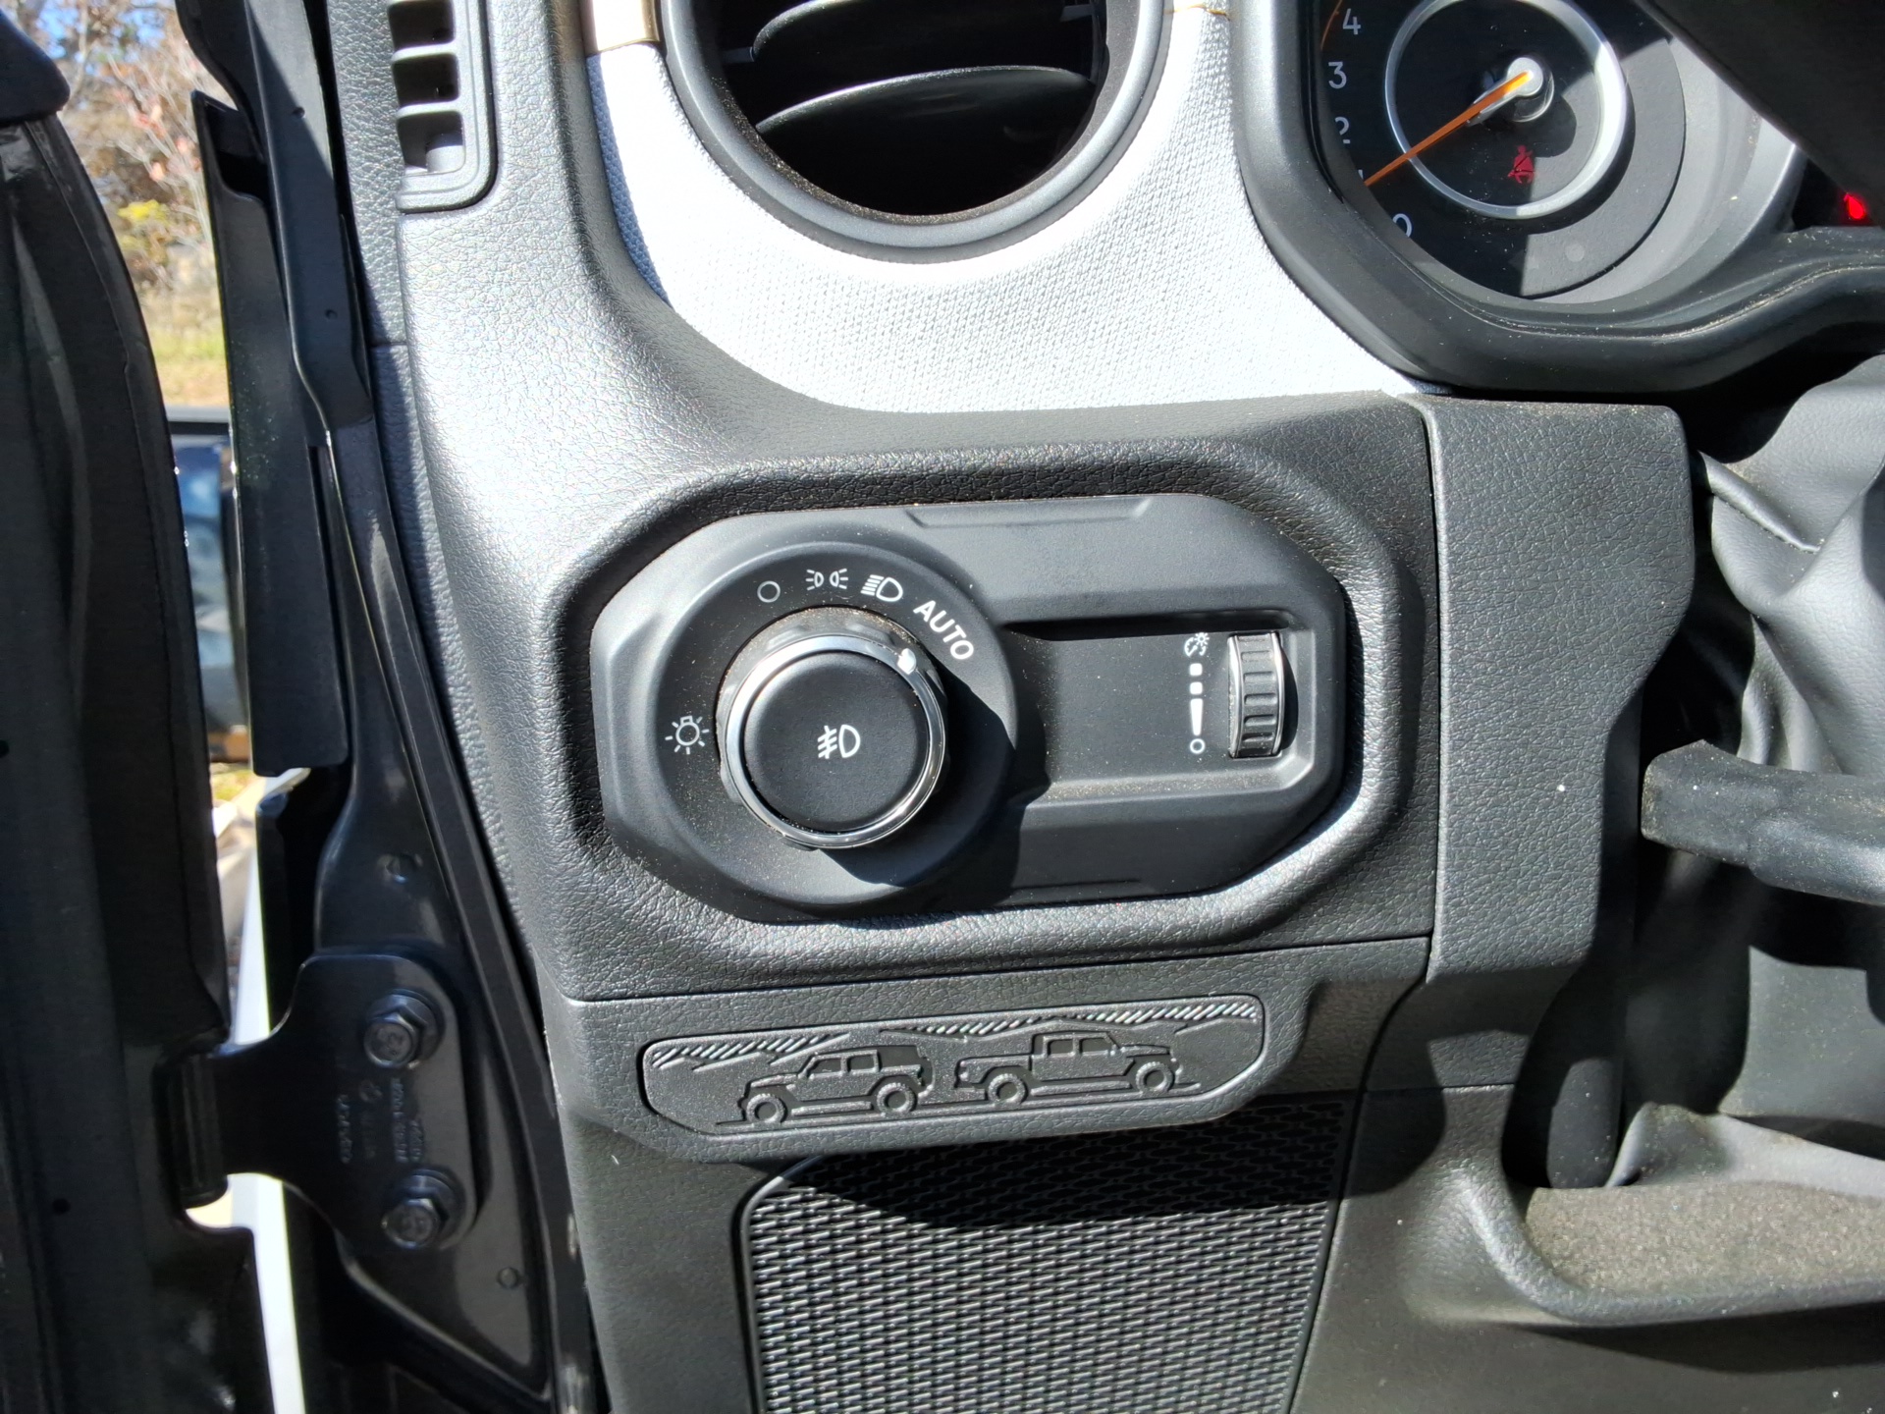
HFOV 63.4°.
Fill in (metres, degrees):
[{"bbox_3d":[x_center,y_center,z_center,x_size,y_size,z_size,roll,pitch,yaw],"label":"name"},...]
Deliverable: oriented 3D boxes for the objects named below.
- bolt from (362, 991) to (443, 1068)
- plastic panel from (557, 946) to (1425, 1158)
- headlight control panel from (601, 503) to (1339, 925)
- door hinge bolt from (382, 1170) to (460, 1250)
[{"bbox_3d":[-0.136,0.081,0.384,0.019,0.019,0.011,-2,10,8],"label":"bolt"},{"bbox_3d":[0.011,0.063,0.313,0.172,0.043,0.032,-4,10,-5],"label":"plastic panel"},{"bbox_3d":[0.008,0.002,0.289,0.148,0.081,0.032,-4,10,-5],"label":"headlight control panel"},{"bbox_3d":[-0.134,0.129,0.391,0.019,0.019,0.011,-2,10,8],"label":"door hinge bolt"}]

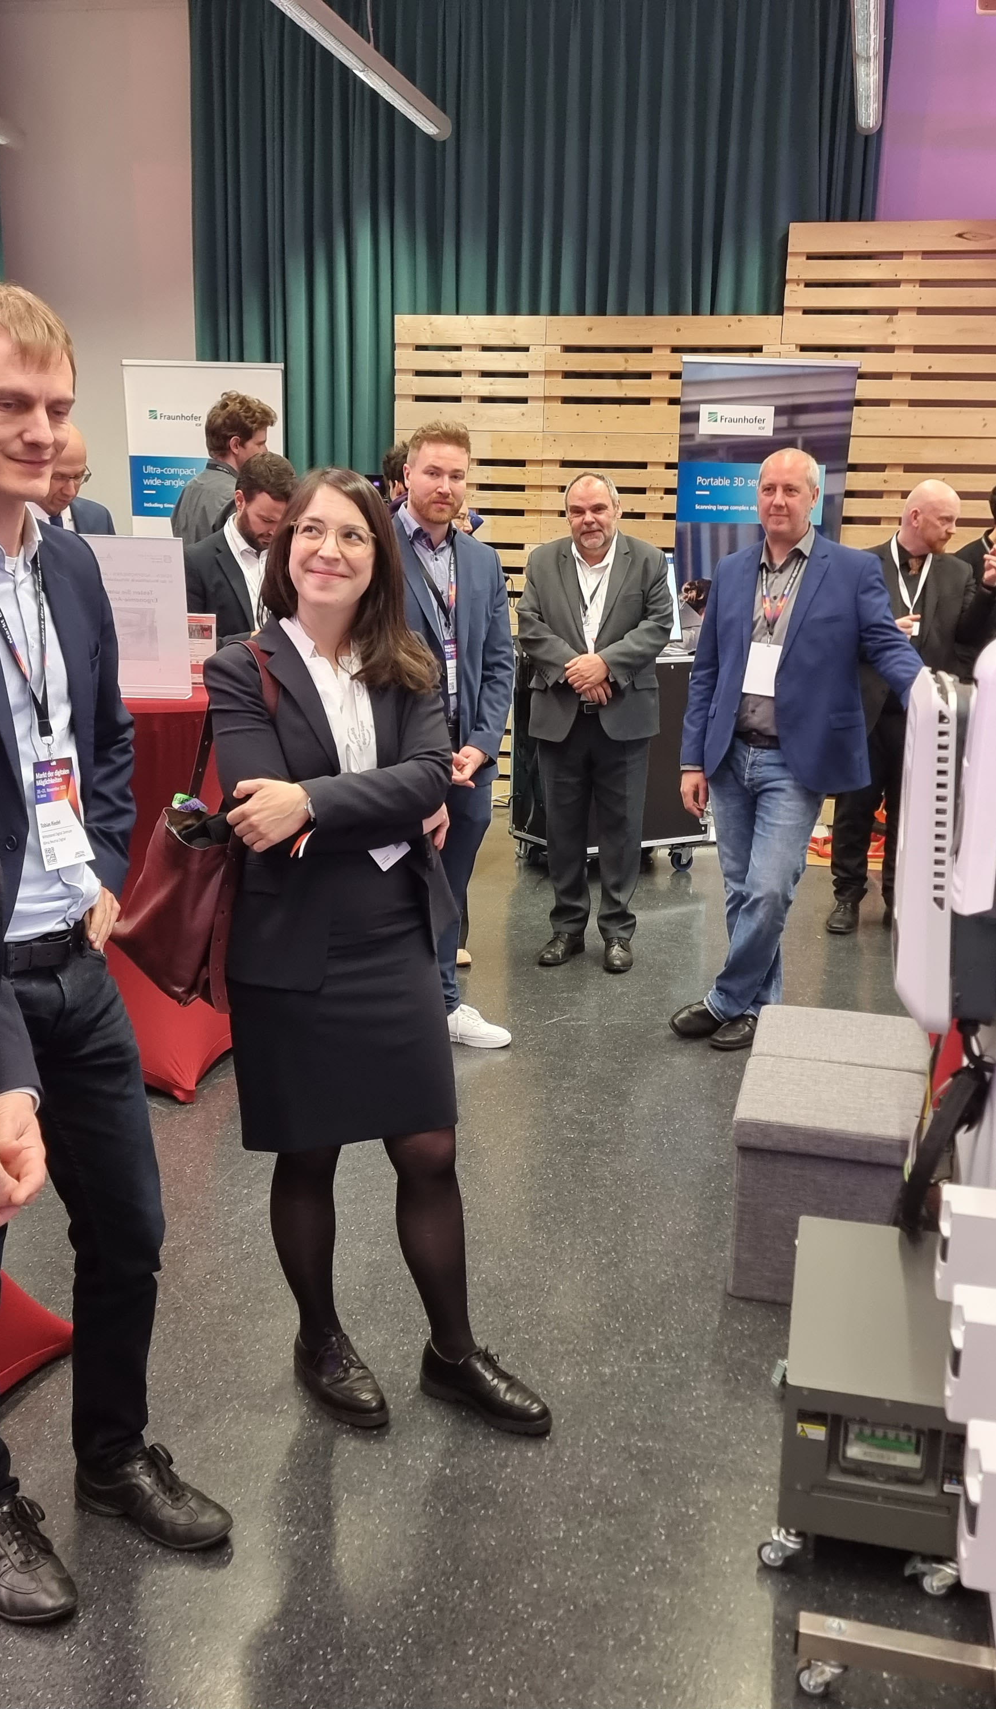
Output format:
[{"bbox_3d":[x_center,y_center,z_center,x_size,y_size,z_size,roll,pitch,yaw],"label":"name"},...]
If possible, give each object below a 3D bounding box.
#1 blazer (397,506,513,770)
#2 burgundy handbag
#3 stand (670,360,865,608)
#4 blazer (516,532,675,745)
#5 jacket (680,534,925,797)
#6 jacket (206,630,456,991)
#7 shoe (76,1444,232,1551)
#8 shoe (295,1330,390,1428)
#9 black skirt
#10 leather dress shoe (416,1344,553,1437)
[{"bbox_3d":[-0.167,-0.609,4.552,0.480,0.730,0.320,-2,14,-12],"label":"blazer"},{"bbox_3d":[-0.502,-0.050,2.600,0.180,0.602,0.300,-10,17,-39],"label":"burgundy handbag"},{"bbox_3d":[1.183,-1.076,7.231,0.850,2.200,0.240,-1,13,-13],"label":"stand"},{"bbox_3d":[0.342,-0.754,5.525,0.560,0.740,0.340,3,12,6],"label":"blazer"},{"bbox_3d":[0.874,-0.544,4.585,0.700,0.780,0.430,6,13,20],"label":"jacket"},{"bbox_3d":[-0.278,-0.073,2.614,0.440,0.594,0.330,-5,15,-24],"label":"jacket"},{"bbox_3d":[-0.545,0.988,2.493,0.285,0.115,0.107,6,13,20],"label":"shoe"},{"bbox_3d":[-0.281,0.924,2.851,0.098,0.100,0.270,-7,15,-35],"label":"shoe"},{"bbox_3d":[-0.268,0.244,2.707,0.385,0.530,0.280,-5,14,-27],"label":"black skirt"},{"bbox_3d":[-0.022,0.935,2.794,0.270,0.100,0.100,10,16,33],"label":"leather dress shoe"}]

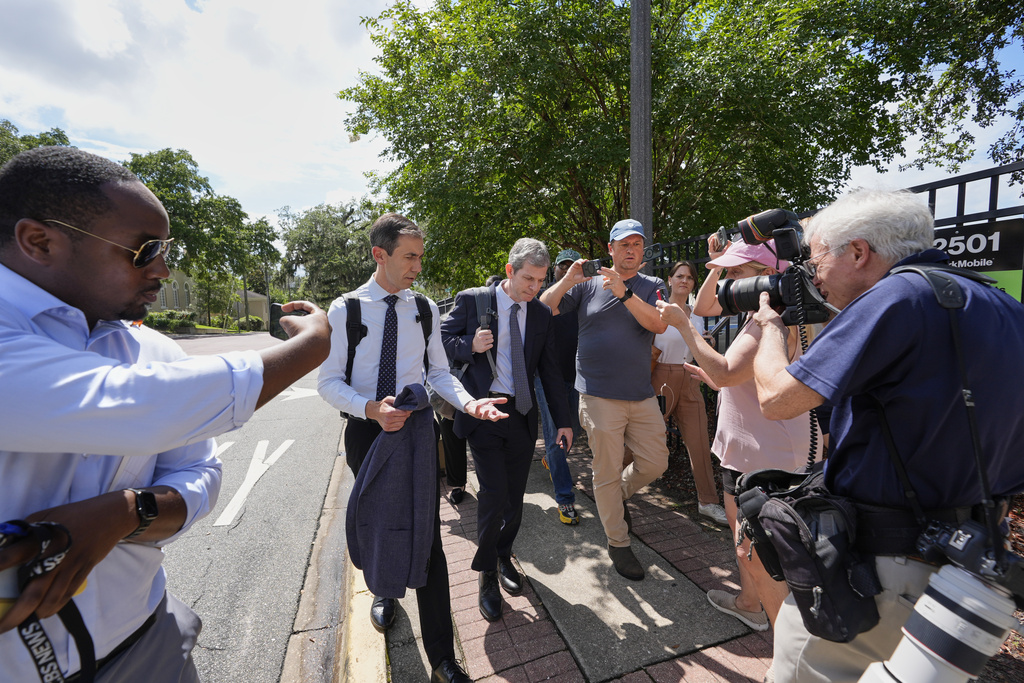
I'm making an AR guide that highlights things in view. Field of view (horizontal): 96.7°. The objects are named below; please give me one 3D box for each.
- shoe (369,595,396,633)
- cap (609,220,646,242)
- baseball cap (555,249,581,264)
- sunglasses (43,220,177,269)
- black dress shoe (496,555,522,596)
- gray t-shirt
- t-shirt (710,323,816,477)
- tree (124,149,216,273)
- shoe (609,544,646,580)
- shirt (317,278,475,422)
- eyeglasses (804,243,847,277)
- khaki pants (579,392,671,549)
[{"bbox_3d":[-0.590,1.210,2.130,0.112,0.120,0.300,-2,4,-11],"label":"shoe"},{"bbox_3d":[0.580,-0.560,2.320,0.178,0.130,0.265,-2,7,-4],"label":"cap"},{"bbox_3d":[0.378,-0.552,3.000,0.180,0.125,0.260,-1,5,4],"label":"baseball cap"},{"bbox_3d":[-0.625,-0.159,0.710,0.140,0.050,0.140,18,10,-20],"label":"sunglasses"},{"bbox_3d":[-0.020,1.180,2.400,0.110,0.120,0.300,-2,4,-12],"label":"black dress shoe"},{"bbox_3d":[0.525,-0.020,2.430,0.570,0.710,0.380,-2,4,-5],"label":"gray t-shirt"},{"bbox_3d":[1.075,0.135,1.970,0.330,0.670,0.430,-1,4,13],"label":"t-shirt"},{"bbox_3d":[-23.800,-6.400,32.000,6.800,12.000,6.800,-4,5,-37],"label":"tree"},{"bbox_3d":[0.607,1.155,2.480,0.115,0.135,0.300,-3,4,-17],"label":"shoe"},{"bbox_3d":[-0.475,0.030,1.860,0.610,0.600,0.420,-2,4,-15],"label":"shirt"},{"bbox_3d":[0.775,-0.192,1.050,0.140,0.045,0.145,-2,-15,-38],"label":"eyeglasses"},{"bbox_3d":[0.620,0.650,2.560,0.450,0.930,0.480,-2,4,-9],"label":"khaki pants"}]

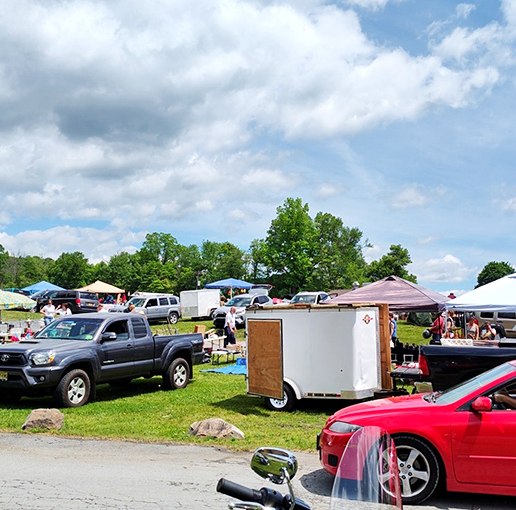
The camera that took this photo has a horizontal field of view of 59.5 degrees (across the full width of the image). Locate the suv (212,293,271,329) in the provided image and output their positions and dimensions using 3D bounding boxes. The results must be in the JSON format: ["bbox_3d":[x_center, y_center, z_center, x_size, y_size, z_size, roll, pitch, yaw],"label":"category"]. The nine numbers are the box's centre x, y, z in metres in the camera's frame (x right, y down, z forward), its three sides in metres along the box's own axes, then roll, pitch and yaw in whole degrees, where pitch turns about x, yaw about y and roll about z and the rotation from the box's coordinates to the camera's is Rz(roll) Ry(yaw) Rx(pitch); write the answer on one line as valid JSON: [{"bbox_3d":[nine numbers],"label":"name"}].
[{"bbox_3d":[-0.550,2.870,23.500,1.850,1.690,4.600,-2,-4,22],"label":"suv"}]

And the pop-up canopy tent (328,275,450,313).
[{"bbox_3d":[3.868,2.017,12.844,3.050,2.850,3.050,-5,-10,33],"label":"pop-up canopy tent"}]

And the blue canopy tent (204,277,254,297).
[{"bbox_3d":[-2.228,3.317,37.000,3.050,2.800,3.050,-7,-11,45],"label":"blue canopy tent"}]

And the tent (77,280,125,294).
[{"bbox_3d":[-12.400,3.430,35.600,3.150,2.800,3.150,1,-5,-6],"label":"tent"}]

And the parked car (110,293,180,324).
[{"bbox_3d":[-6.300,3.080,25.200,1.780,1.670,4.420,-5,-8,36],"label":"parked car"}]

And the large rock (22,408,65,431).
[{"bbox_3d":[-3.316,2.556,7.000,0.600,0.320,0.460,4,-9,-22],"label":"large rock"}]

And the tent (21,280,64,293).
[{"bbox_3d":[-18.400,3.700,39.000,3.200,2.800,3.200,1,-5,-12],"label":"tent"}]

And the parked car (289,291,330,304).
[{"bbox_3d":[2.906,3.039,26.000,1.900,1.760,4.700,-4,-9,28],"label":"parked car"}]

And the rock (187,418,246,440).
[{"bbox_3d":[-0.634,2.650,6.900,0.840,0.310,0.500,1,-8,0],"label":"rock"}]

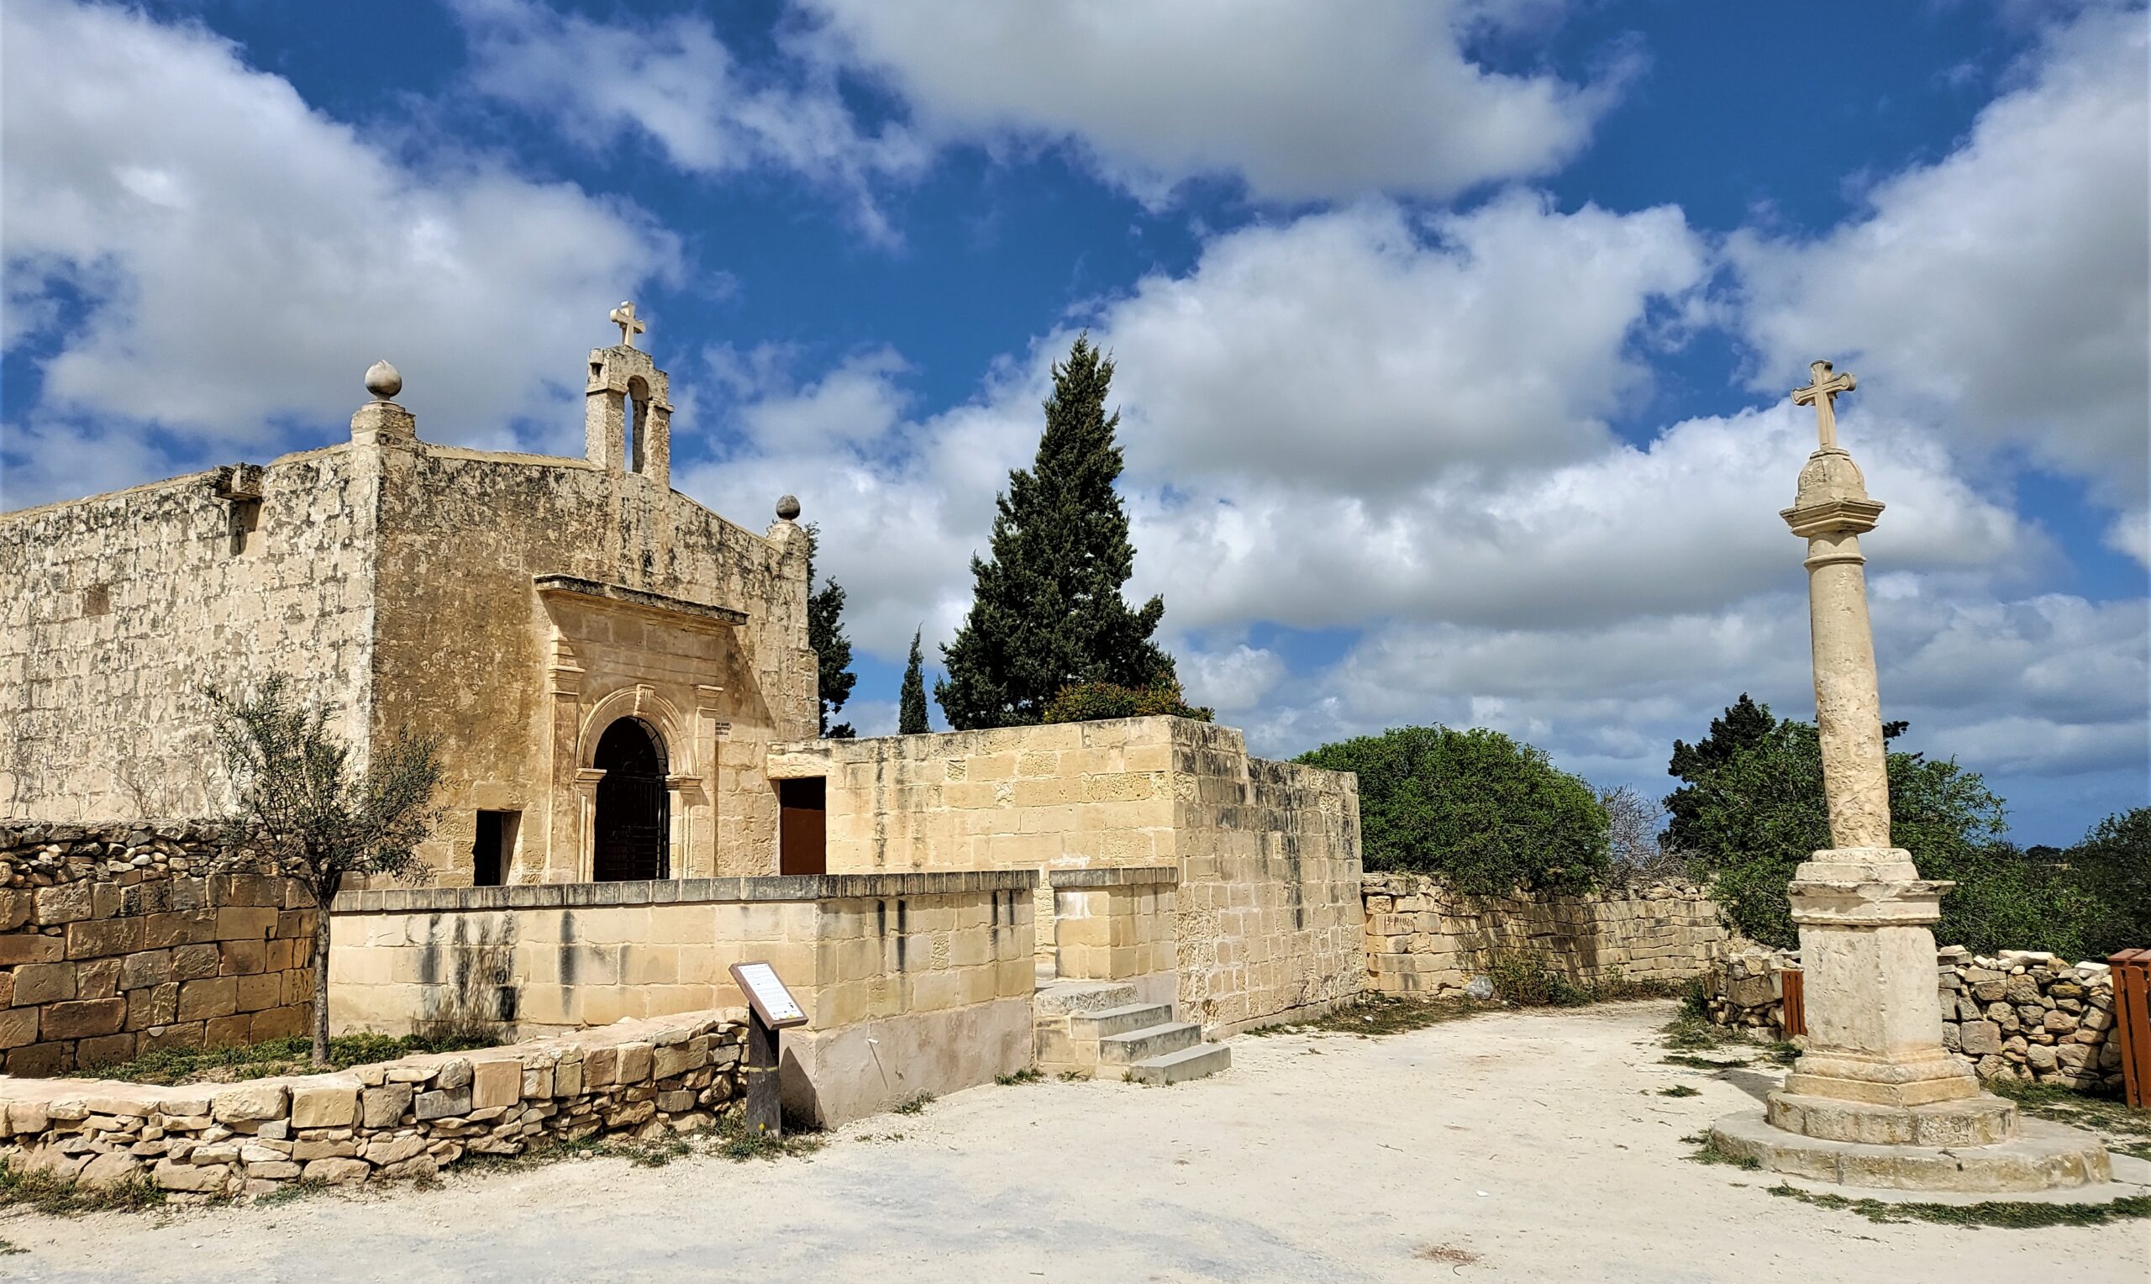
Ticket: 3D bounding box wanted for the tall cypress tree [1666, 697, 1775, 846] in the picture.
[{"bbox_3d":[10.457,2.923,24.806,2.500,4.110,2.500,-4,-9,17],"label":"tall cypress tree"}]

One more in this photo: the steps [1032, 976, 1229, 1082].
[{"bbox_3d":[0.445,3.072,12.241,1.300,0.580,1.320,-6,-10,28],"label":"steps"}]

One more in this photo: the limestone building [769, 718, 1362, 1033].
[{"bbox_3d":[0.088,2.926,19.327,5.200,3.200,5.800,-6,-10,28],"label":"limestone building"}]

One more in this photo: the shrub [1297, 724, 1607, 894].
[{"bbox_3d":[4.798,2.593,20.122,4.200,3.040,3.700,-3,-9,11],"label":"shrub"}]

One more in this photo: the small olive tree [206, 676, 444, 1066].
[{"bbox_3d":[-4.750,1.403,9.816,1.500,2.400,1.400,-1,-8,0],"label":"small olive tree"}]

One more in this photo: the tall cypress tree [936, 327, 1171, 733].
[{"bbox_3d":[-0.399,0.051,24.759,3.800,10.250,3.800,-1,-8,0],"label":"tall cypress tree"}]

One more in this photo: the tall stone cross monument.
[{"bbox_3d":[4.233,0.550,8.396,1.850,4.280,1.850,3,-9,-25],"label":"tall stone cross monument"}]

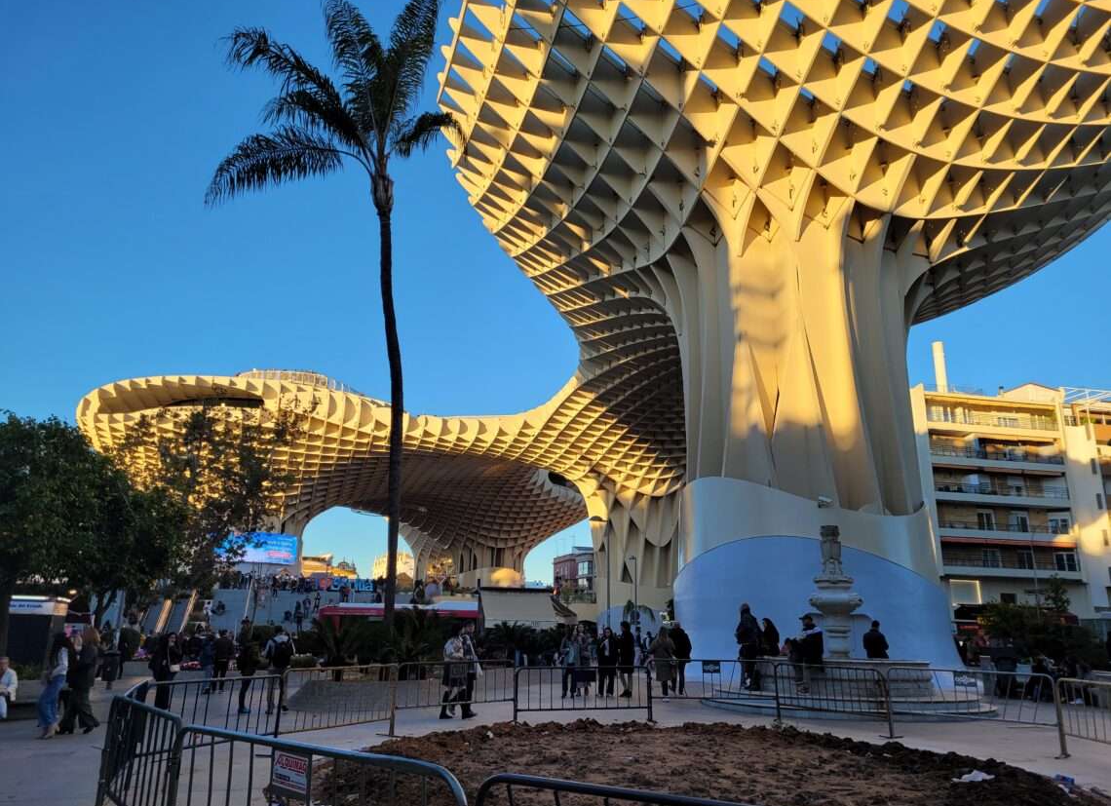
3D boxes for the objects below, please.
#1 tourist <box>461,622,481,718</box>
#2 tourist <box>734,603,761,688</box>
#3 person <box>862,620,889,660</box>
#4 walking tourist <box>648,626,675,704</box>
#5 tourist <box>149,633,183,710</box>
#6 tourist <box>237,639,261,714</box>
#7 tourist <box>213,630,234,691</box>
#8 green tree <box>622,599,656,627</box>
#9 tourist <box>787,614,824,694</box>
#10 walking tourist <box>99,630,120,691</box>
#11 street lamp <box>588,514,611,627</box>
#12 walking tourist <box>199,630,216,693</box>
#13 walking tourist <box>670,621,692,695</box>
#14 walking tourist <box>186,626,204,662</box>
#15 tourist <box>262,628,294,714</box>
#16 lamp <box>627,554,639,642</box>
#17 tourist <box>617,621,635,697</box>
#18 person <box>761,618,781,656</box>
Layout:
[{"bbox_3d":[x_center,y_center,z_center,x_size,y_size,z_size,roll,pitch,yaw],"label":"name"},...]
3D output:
[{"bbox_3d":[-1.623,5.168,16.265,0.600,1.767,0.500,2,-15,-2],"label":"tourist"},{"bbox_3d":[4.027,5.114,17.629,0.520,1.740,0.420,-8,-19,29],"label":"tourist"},{"bbox_3d":[7.985,6.149,20.782,0.620,1.403,0.720,-10,-19,35],"label":"person"},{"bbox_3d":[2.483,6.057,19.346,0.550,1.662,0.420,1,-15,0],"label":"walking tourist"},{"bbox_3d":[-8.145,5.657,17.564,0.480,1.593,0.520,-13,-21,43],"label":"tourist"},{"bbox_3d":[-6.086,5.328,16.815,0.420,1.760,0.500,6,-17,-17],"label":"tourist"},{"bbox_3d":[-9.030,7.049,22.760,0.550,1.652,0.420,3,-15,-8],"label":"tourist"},{"bbox_3d":[4.031,11.086,40.038,1.800,3.200,1.800,1,-16,0],"label":"green tree"},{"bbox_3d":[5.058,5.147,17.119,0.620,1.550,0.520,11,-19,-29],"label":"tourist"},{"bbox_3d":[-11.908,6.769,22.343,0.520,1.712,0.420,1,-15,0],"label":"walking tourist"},{"bbox_3d":[2.304,9.714,42.997,1.200,7.800,0.350,3,-16,-5],"label":"street lamp"},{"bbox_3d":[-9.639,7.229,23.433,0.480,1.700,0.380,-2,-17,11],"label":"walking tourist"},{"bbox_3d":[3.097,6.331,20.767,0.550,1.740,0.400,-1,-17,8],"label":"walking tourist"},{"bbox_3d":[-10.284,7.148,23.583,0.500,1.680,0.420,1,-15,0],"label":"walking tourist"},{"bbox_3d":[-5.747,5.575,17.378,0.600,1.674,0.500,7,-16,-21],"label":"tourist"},{"bbox_3d":[4.475,11.752,48.389,0.600,5.691,0.200,1,-15,0],"label":"lamp"},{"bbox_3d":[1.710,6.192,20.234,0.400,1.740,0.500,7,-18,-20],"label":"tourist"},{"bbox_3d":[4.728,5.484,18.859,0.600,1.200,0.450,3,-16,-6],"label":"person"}]

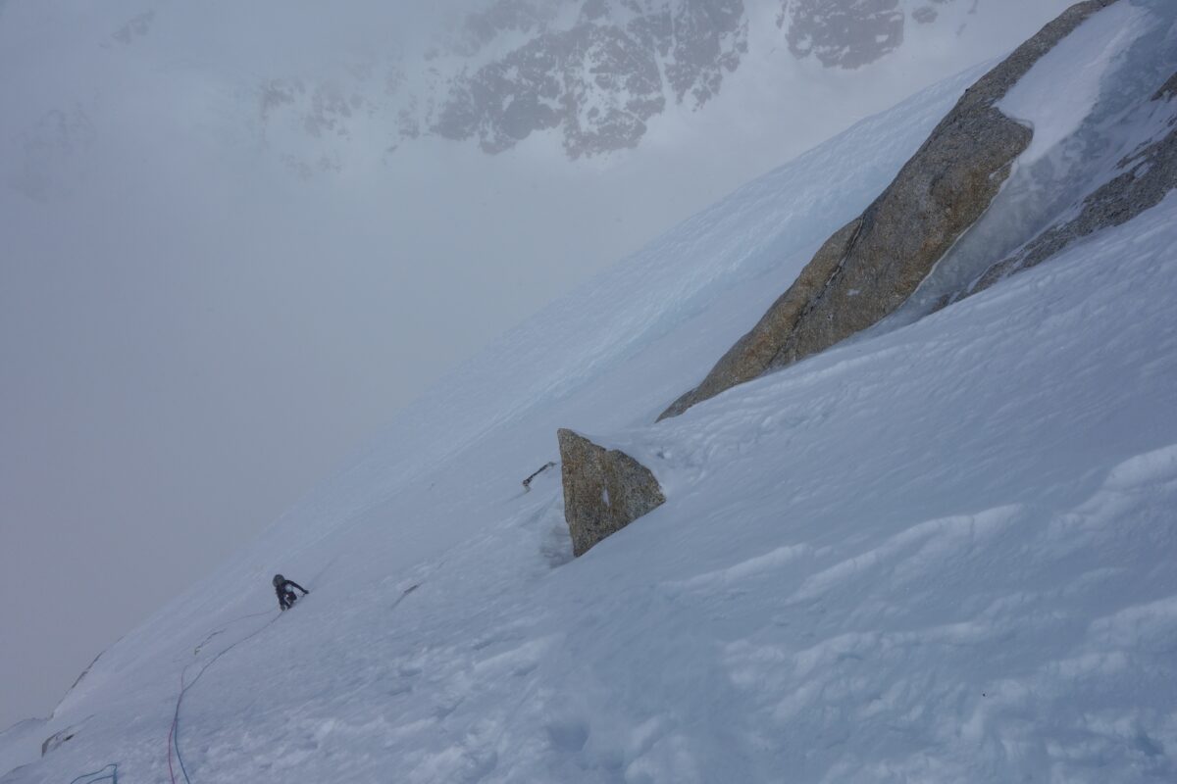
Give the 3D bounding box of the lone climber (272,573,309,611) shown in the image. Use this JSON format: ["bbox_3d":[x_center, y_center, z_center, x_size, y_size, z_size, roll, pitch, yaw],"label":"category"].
[{"bbox_3d":[-7.281,4.869,22.345,0.700,1.150,0.700,28,43,35],"label":"lone climber"}]

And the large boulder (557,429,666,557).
[{"bbox_3d":[0.218,0.907,8.247,1.000,1.100,0.800,5,34,7],"label":"large boulder"}]

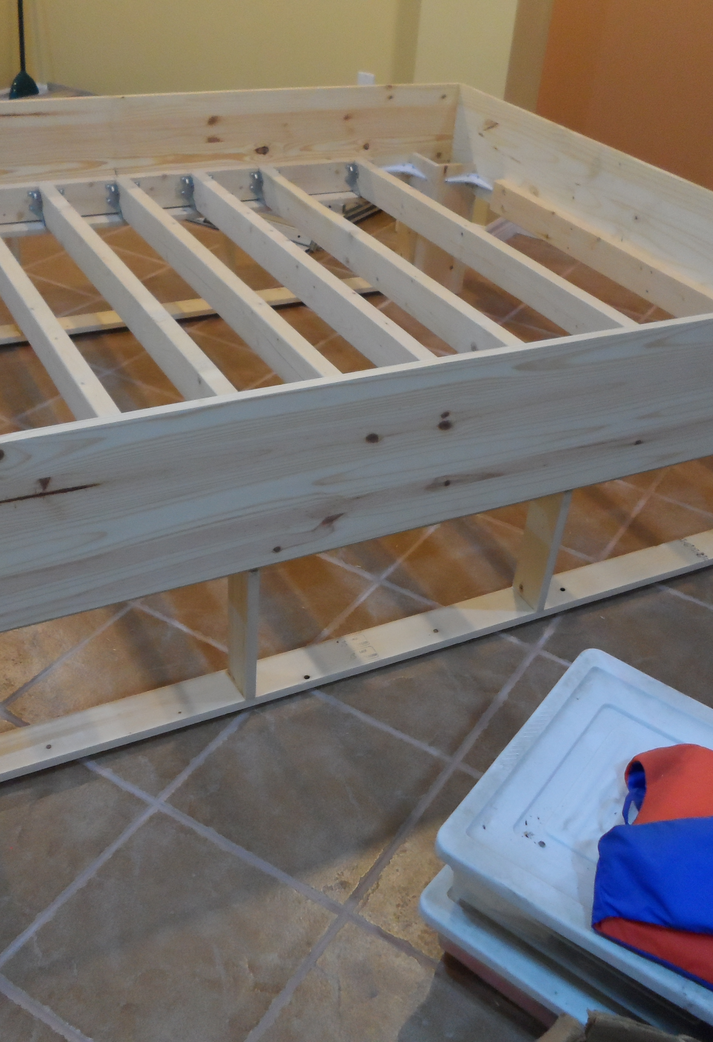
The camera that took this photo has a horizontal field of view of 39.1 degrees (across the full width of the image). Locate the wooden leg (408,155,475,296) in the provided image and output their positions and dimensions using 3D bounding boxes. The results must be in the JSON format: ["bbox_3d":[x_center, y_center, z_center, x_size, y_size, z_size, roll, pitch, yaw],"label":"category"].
[{"bbox_3d":[0.248,-0.923,3.145,0.160,0.414,0.152,-13,39,-24],"label":"wooden leg"}]

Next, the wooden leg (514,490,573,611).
[{"bbox_3d":[0.348,0.036,1.901,0.020,0.285,0.083,-14,39,-25],"label":"wooden leg"}]

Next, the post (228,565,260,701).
[{"bbox_3d":[-0.183,0.157,1.618,0.019,0.285,0.081,-13,39,-24],"label":"post"}]

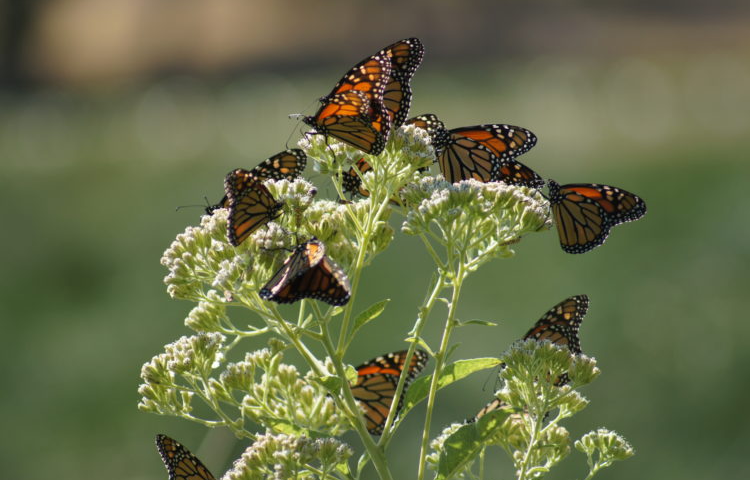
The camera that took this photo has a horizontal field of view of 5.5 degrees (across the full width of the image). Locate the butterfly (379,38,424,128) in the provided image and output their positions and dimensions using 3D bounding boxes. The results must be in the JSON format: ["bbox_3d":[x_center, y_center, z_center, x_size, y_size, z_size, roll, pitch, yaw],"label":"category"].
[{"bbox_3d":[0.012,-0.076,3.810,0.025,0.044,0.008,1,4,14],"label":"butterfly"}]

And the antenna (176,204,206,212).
[{"bbox_3d":[-0.089,-0.015,3.800,0.016,0.003,0.004,0,4,0],"label":"antenna"}]

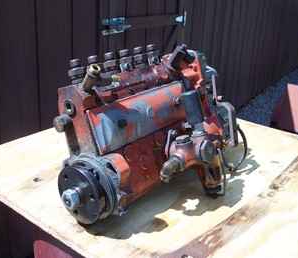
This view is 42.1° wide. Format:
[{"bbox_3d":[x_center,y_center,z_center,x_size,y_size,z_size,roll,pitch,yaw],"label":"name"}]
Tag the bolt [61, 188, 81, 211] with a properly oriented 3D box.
[{"bbox_3d":[-0.107,0.098,0.543,0.025,0.025,0.016,13,26,38],"label":"bolt"}]

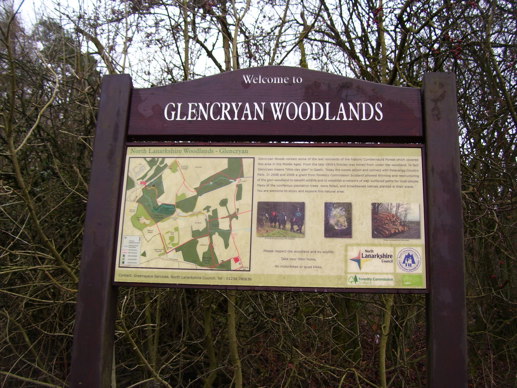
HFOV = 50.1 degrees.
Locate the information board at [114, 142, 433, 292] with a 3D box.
[{"bbox_3d":[0.044,0.086,2.167,1.200,0.565,0.040,1,-13,4],"label":"information board"}]

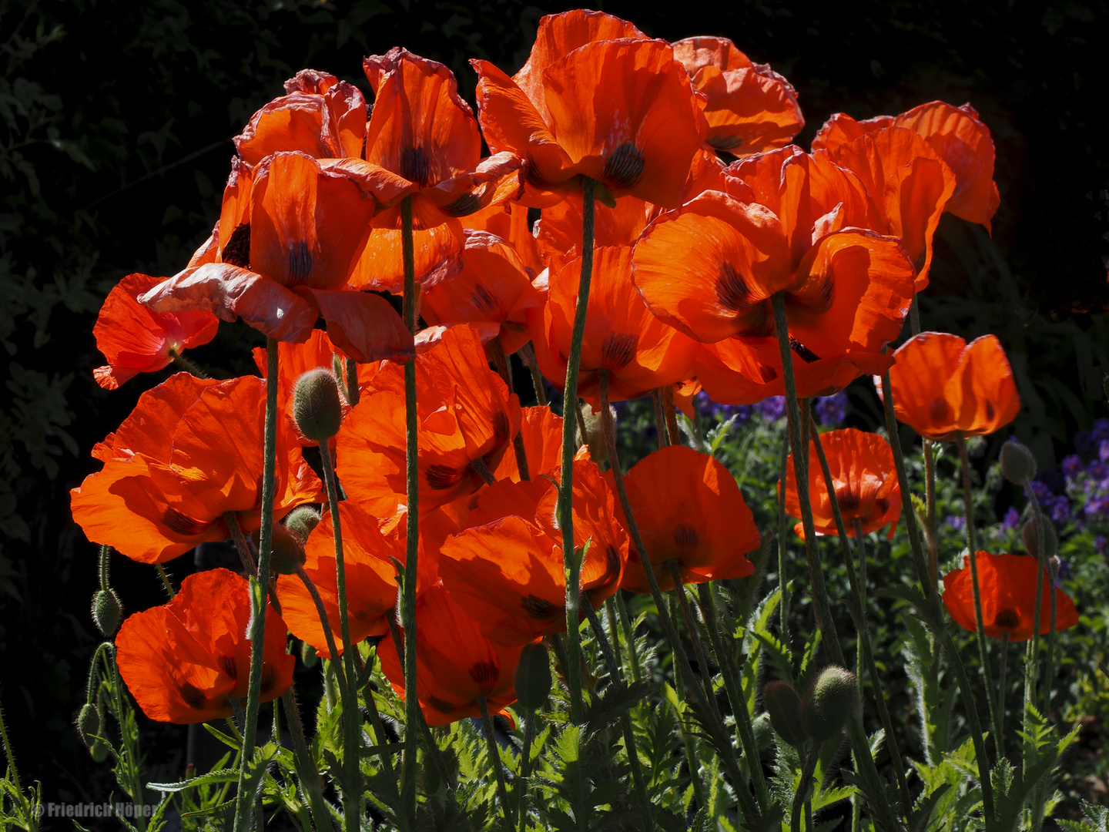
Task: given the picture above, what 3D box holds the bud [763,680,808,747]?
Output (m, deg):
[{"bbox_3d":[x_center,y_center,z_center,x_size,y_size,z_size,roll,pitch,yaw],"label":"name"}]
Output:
[{"bbox_3d":[0.130,0.167,2.380,0.021,0.038,0.021,-22,0,0],"label":"bud"}]

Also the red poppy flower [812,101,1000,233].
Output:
[{"bbox_3d":[0.229,-0.160,2.750,0.122,0.092,0.110,0,3,0],"label":"red poppy flower"}]

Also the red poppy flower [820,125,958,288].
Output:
[{"bbox_3d":[0.198,-0.124,2.520,0.092,0.098,0.092,-10,-7,-36],"label":"red poppy flower"}]

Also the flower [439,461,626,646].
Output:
[{"bbox_3d":[-0.013,0.081,2.480,0.110,0.104,0.106,-11,-9,-2],"label":"flower"}]

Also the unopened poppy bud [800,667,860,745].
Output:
[{"bbox_3d":[0.155,0.163,2.380,0.029,0.042,0.029,16,6,0],"label":"unopened poppy bud"}]

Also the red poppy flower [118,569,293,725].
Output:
[{"bbox_3d":[-0.207,0.136,2.500,0.106,0.088,0.102,-14,-9,-2],"label":"red poppy flower"}]

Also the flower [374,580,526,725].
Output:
[{"bbox_3d":[-0.061,0.140,2.500,0.090,0.080,0.085,-7,-18,-6],"label":"flower"}]

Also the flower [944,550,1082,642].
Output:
[{"bbox_3d":[0.307,0.122,2.850,0.091,0.060,0.085,0,-6,0],"label":"flower"}]

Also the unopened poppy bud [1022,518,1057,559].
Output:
[{"bbox_3d":[0.339,0.085,2.950,0.025,0.030,0.025,-9,0,0],"label":"unopened poppy bud"}]

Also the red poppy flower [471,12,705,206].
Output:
[{"bbox_3d":[0.020,-0.176,2.420,0.132,0.108,0.125,0,-9,0],"label":"red poppy flower"}]

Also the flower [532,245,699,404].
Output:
[{"bbox_3d":[0.036,-0.054,2.520,0.100,0.085,0.098,0,-18,0],"label":"flower"}]

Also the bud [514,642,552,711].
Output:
[{"bbox_3d":[-0.012,0.148,2.400,0.021,0.038,0.021,2,2,0],"label":"bud"}]

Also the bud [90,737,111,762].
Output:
[{"bbox_3d":[-0.279,0.204,2.600,0.013,0.018,0.013,0,0,0],"label":"bud"}]

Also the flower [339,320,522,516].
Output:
[{"bbox_3d":[-0.072,0.003,2.420,0.105,0.092,0.100,-11,-26,-24],"label":"flower"}]

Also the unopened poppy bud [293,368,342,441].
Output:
[{"bbox_3d":[-0.136,-0.006,2.430,0.026,0.042,0.026,-3,1,0],"label":"unopened poppy bud"}]

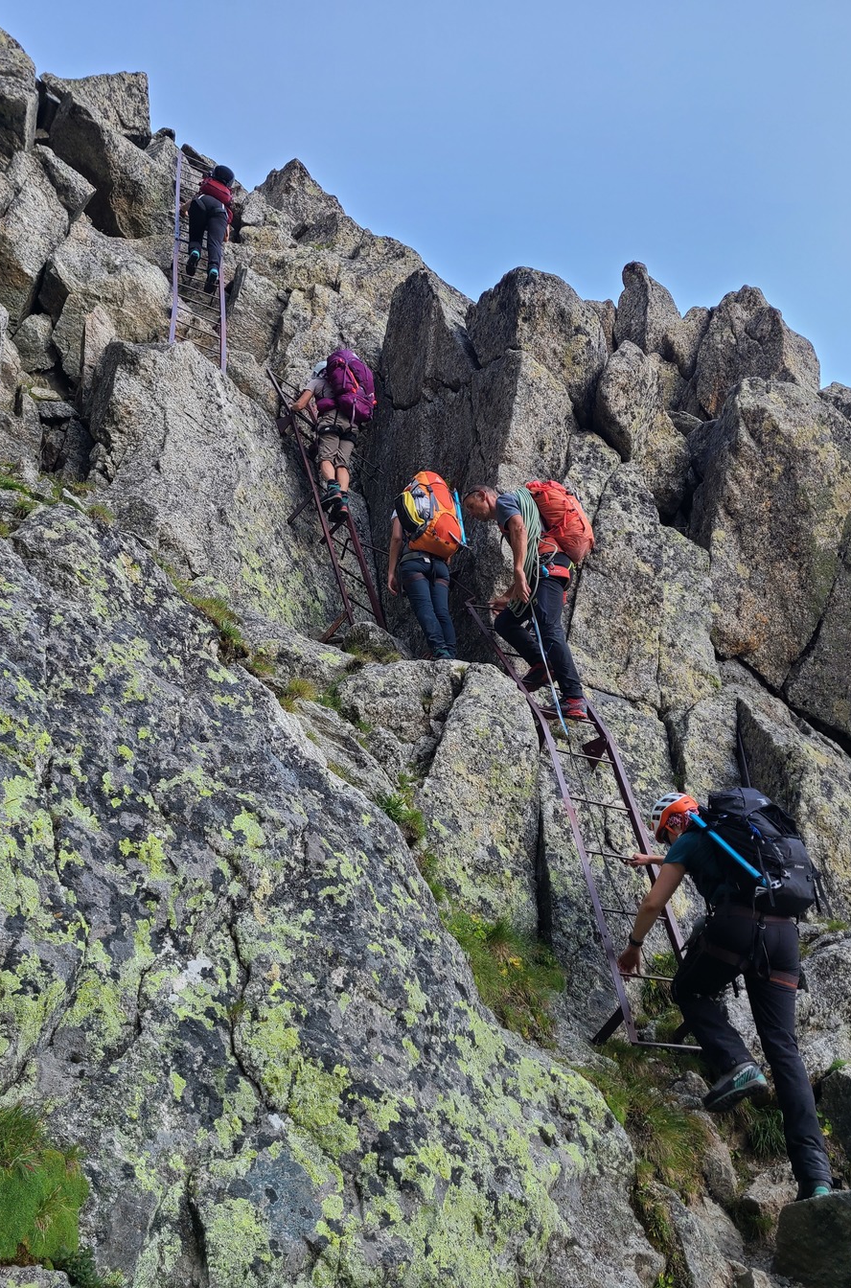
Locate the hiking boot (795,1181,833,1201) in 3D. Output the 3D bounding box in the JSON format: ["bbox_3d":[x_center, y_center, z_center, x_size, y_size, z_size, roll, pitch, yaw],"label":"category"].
[{"bbox_3d":[1.366,1.963,3.460,0.110,0.150,0.285,4,-28,-7],"label":"hiking boot"}]

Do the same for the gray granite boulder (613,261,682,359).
[{"bbox_3d":[2.579,-3.871,11.192,0.750,1.350,0.750,-8,-32,13],"label":"gray granite boulder"}]

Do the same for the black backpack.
[{"bbox_3d":[1.363,0.859,4.000,0.290,0.530,0.250,16,-52,-27],"label":"black backpack"}]

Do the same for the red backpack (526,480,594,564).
[{"bbox_3d":[0.820,-0.740,5.858,0.280,0.560,0.310,-27,-36,6],"label":"red backpack"}]

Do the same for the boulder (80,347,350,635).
[{"bbox_3d":[-1.609,-1.213,7.600,1.850,2.250,1.300,10,-29,-18],"label":"boulder"}]

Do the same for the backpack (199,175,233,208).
[{"bbox_3d":[-2.007,-4.348,9.300,0.280,0.460,0.210,14,-66,-25],"label":"backpack"}]

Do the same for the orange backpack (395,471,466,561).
[{"bbox_3d":[0.018,-0.911,6.871,0.420,0.650,0.300,10,-47,-23],"label":"orange backpack"}]

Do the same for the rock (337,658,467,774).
[{"bbox_3d":[-0.147,0.410,5.761,0.720,0.600,0.600,0,-31,0],"label":"rock"}]

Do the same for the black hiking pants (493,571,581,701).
[{"bbox_3d":[0.635,-0.065,5.429,0.430,0.830,0.350,-8,-32,13],"label":"black hiking pants"}]

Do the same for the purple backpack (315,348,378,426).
[{"bbox_3d":[-0.637,-2.126,8.000,0.290,0.620,0.330,-35,-41,25],"label":"purple backpack"}]

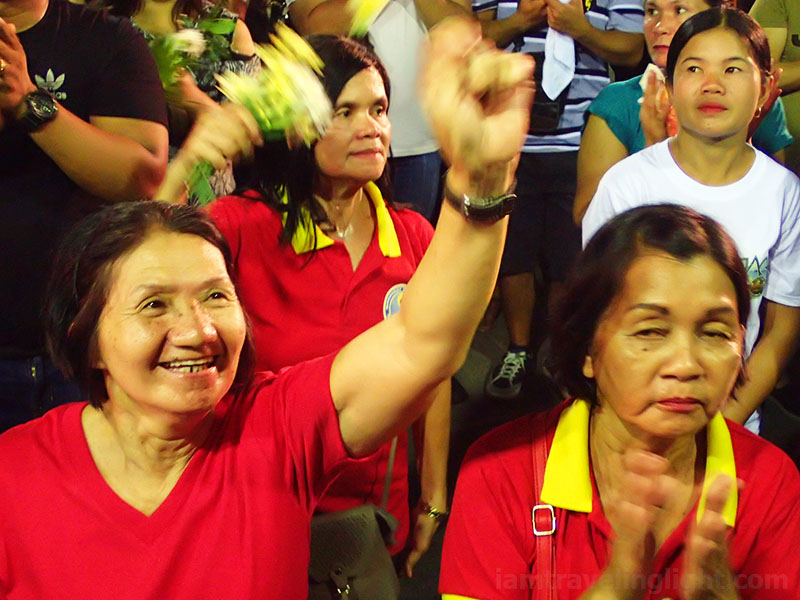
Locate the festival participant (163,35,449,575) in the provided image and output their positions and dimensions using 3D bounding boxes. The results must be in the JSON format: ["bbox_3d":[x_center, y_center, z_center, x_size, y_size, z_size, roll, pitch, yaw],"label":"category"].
[{"bbox_3d":[-0.140,0.324,2.201,0.490,1.530,0.340,-12,27,-25],"label":"festival participant"}]

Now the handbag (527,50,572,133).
[{"bbox_3d":[0.408,-0.586,3.720,0.180,0.235,0.080,3,24,7],"label":"handbag"}]

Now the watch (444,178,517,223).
[{"bbox_3d":[0.072,-0.088,1.131,0.058,0.028,0.052,7,35,3],"label":"watch"}]

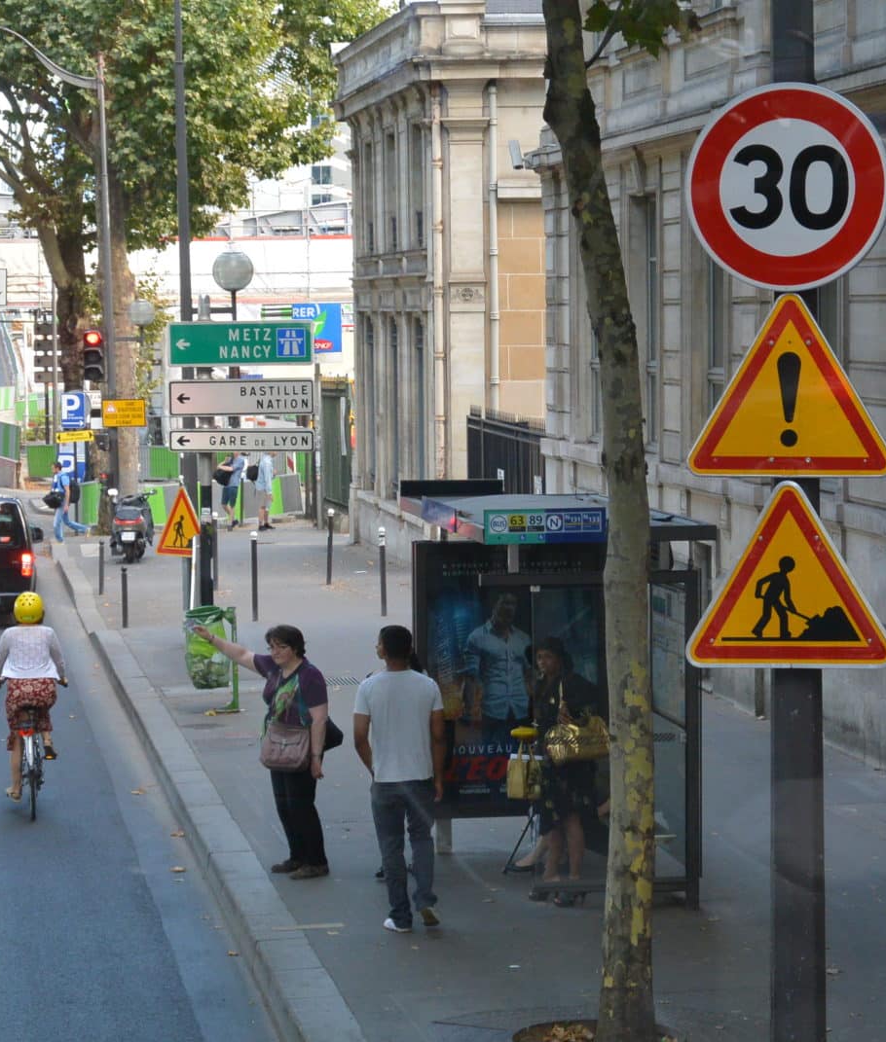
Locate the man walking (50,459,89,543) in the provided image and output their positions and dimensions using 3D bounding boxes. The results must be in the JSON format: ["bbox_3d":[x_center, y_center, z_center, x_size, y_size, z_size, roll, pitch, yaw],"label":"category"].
[{"bbox_3d":[-7.781,-0.440,66.742,0.780,1.720,0.540,0,4,6],"label":"man walking"}]

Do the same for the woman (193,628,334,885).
[{"bbox_3d":[-1.156,1.437,20.446,0.740,1.610,0.620,-4,5,-42],"label":"woman"}]

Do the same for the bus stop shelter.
[{"bbox_3d":[0.682,1.003,20.787,1.420,2.420,3.650,-1,4,-9],"label":"bus stop shelter"}]

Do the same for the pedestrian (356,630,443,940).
[{"bbox_3d":[-0.250,1.469,18.300,0.490,1.740,0.420,-1,4,-12],"label":"pedestrian"}]

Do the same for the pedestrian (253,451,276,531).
[{"bbox_3d":[-3.808,-0.715,68.241,0.480,1.770,0.520,-1,4,-6],"label":"pedestrian"}]

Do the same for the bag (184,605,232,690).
[{"bbox_3d":[-2.213,1.248,30.600,0.430,0.900,0.500,-1,4,-9],"label":"bag"}]

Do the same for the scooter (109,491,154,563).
[{"bbox_3d":[-5.667,0.059,58.271,0.780,1.300,2.000,-1,3,-2],"label":"scooter"}]

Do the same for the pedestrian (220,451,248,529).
[{"bbox_3d":[-4.469,-0.723,68.241,0.580,1.760,0.550,0,4,6],"label":"pedestrian"}]

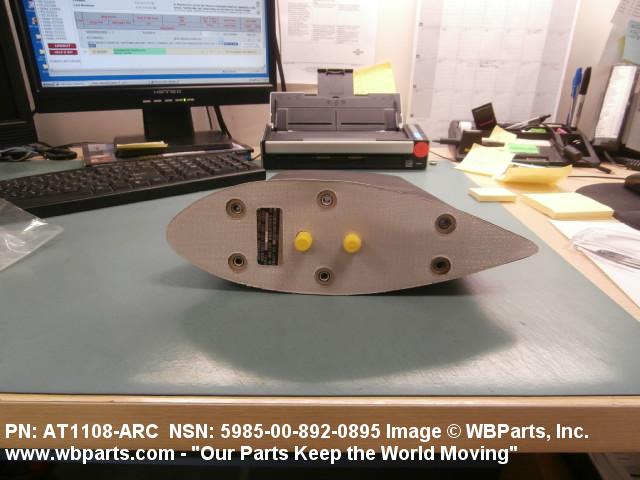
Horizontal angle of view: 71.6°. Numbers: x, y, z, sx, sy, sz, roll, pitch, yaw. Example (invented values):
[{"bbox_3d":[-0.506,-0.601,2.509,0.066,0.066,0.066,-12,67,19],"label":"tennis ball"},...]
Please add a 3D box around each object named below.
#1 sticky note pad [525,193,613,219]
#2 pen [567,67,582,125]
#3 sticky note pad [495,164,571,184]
[{"bbox_3d":[0.318,-0.044,0.575,0.076,0.009,0.076,-2,23,-5],"label":"sticky note pad"},{"bbox_3d":[0.479,-0.248,0.840,0.011,0.145,0.011,0,17,0],"label":"pen"},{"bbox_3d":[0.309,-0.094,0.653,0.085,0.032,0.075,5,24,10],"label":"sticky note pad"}]

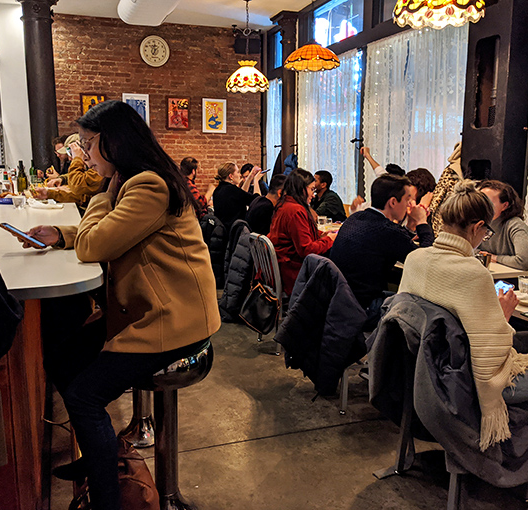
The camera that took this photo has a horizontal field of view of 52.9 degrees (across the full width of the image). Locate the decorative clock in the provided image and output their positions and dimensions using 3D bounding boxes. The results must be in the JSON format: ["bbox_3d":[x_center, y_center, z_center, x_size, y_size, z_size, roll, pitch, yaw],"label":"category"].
[{"bbox_3d":[-1.457,-2.742,7.141,0.407,0.411,0.040,-3,10,-21],"label":"decorative clock"}]

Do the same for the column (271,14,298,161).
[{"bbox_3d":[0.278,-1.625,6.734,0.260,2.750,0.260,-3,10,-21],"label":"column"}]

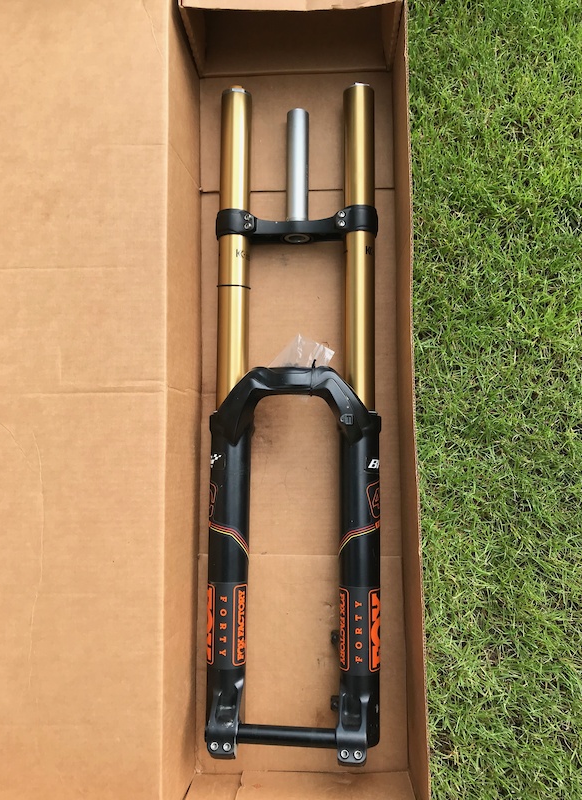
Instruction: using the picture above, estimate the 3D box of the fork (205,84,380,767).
[{"bbox_3d":[0.006,0.003,0.778,0.205,0.100,0.800,-1,84,7],"label":"fork"}]

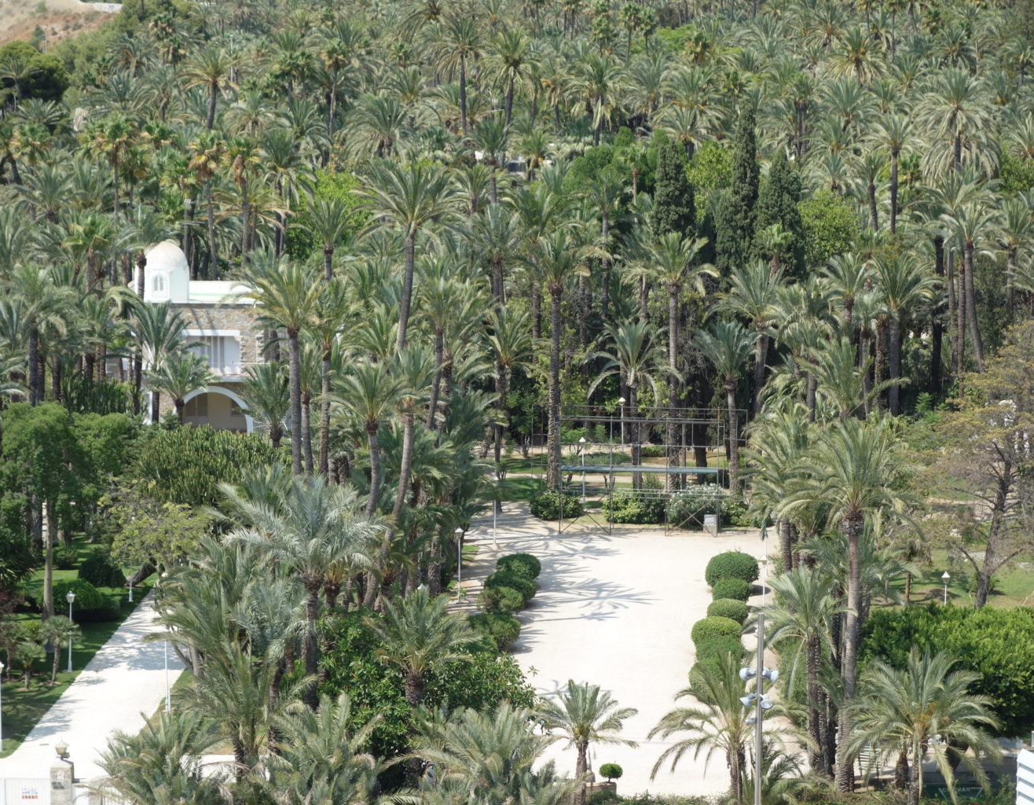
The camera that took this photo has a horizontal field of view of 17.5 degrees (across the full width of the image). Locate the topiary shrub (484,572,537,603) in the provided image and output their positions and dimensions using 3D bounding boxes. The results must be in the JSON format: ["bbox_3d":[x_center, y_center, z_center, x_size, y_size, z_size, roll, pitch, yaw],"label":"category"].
[{"bbox_3d":[-0.339,8.882,160.642,2.530,1.549,2.530,0,9,0],"label":"topiary shrub"}]

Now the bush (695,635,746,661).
[{"bbox_3d":[9.670,11.480,159.520,2.420,1.300,2.300,0,9,0],"label":"bush"}]

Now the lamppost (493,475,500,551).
[{"bbox_3d":[-1.152,5.858,181.734,0.420,3.890,0.420,0,8,0],"label":"lamppost"}]

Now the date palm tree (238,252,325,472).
[{"bbox_3d":[-12.397,-0.572,177.363,4.889,14.804,4.889,0,9,0],"label":"date palm tree"}]

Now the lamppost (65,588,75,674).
[{"bbox_3d":[-20.377,10.436,152.741,0.430,3.790,0.430,0,8,0],"label":"lamppost"}]

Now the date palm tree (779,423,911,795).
[{"bbox_3d":[12.577,7.712,127.573,5.095,14.546,5.095,0,9,0],"label":"date palm tree"}]

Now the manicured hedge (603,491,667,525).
[{"bbox_3d":[6.448,6.048,186.381,3.350,1.500,2.200,0,9,0],"label":"manicured hedge"}]

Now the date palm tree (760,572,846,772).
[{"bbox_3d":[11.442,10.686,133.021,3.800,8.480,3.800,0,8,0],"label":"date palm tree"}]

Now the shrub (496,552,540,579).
[{"bbox_3d":[0.073,8.478,172.900,2.350,1.460,2.350,0,8,0],"label":"shrub"}]

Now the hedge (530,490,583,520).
[{"bbox_3d":[2.162,5.522,180.885,2.849,1.637,2.849,0,9,0],"label":"hedge"}]

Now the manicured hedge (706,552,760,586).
[{"bbox_3d":[11.003,8.473,171.080,2.750,1.760,2.600,0,8,0],"label":"manicured hedge"}]

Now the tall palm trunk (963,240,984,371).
[{"bbox_3d":[32.490,-5.670,237.960,1.550,11.740,1.000,0,9,0],"label":"tall palm trunk"}]

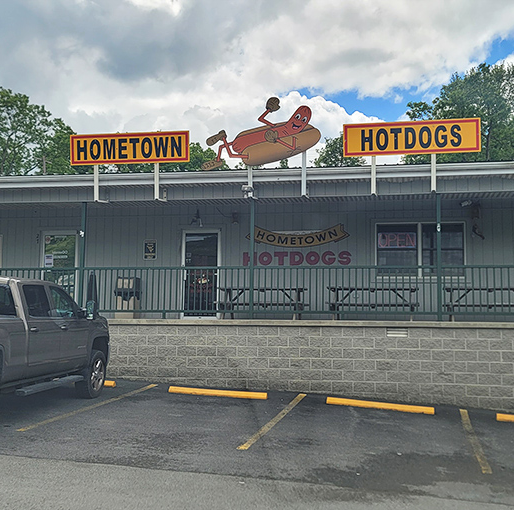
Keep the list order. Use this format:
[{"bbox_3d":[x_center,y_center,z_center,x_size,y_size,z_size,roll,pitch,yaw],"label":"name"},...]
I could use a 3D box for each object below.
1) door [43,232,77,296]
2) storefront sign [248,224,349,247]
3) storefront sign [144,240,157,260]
[{"bbox_3d":[-4.707,0.470,11.671,0.910,2.070,0.080,0,-4,7],"label":"door"},{"bbox_3d":[0.922,-0.426,10.985,2.316,0.538,0.050,0,-4,7],"label":"storefront sign"},{"bbox_3d":[-2.467,-0.108,11.407,0.312,0.464,0.030,0,-4,7],"label":"storefront sign"}]

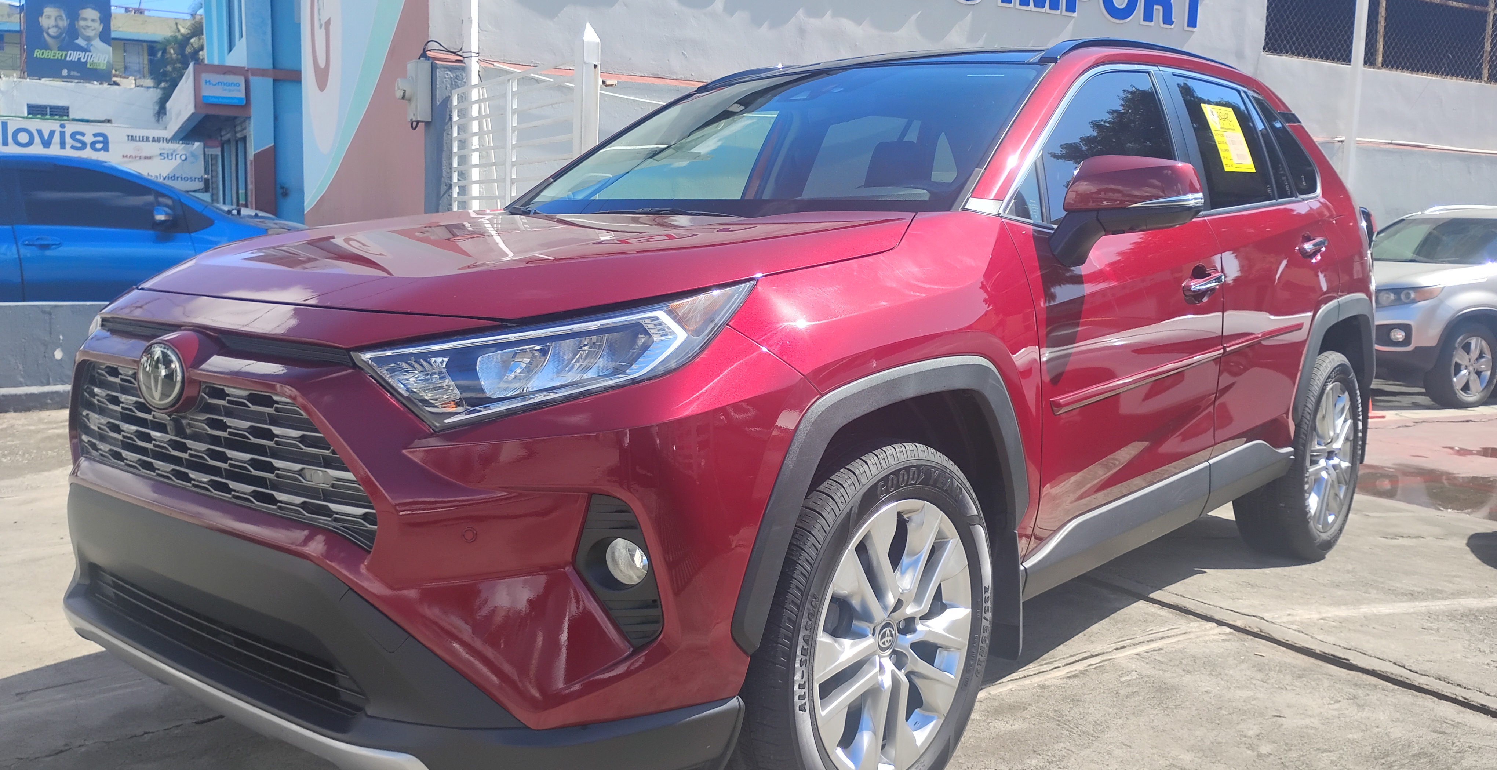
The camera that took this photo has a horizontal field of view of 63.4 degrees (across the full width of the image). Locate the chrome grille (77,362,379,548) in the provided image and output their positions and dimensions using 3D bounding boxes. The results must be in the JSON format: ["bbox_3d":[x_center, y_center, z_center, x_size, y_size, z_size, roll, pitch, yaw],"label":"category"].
[{"bbox_3d":[-0.976,0.084,2.107,1.130,0.260,0.120,7,9,40],"label":"chrome grille"}]

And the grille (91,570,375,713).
[{"bbox_3d":[-0.962,0.433,2.171,1.010,0.100,0.110,7,9,40],"label":"grille"}]

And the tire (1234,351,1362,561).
[{"bbox_3d":[1.957,0.244,4.325,0.245,0.735,0.740,7,9,40],"label":"tire"}]

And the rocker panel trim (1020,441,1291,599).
[{"bbox_3d":[1.142,0.325,3.287,0.120,0.230,1.800,7,9,40],"label":"rocker panel trim"}]

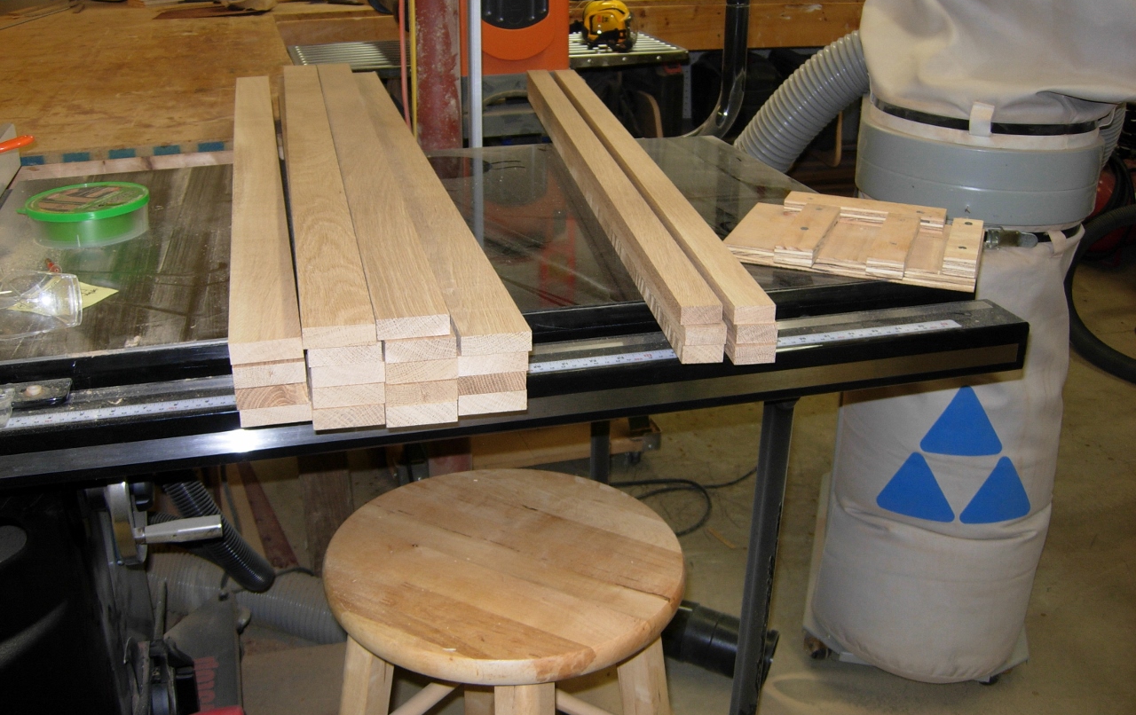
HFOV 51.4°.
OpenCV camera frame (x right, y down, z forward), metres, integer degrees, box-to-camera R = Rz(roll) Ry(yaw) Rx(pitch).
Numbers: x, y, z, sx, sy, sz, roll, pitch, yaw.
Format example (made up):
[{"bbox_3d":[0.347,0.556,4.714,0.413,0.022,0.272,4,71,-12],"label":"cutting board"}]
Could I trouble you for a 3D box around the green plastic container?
[{"bbox_3d":[-0.549,-0.164,1.357,0.144,0.042,0.142,-6,24,-14],"label":"green plastic container"}]

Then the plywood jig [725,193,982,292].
[{"bbox_3d":[0.312,-0.126,1.276,0.265,0.036,0.220,9,25,19],"label":"plywood jig"}]

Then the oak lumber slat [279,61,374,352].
[{"bbox_3d":[-0.305,-0.245,1.411,0.054,0.017,1.218,-5,23,-12],"label":"oak lumber slat"}]

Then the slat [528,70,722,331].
[{"bbox_3d":[0.030,-0.269,1.553,0.036,0.017,1.209,-3,23,-7],"label":"slat"}]

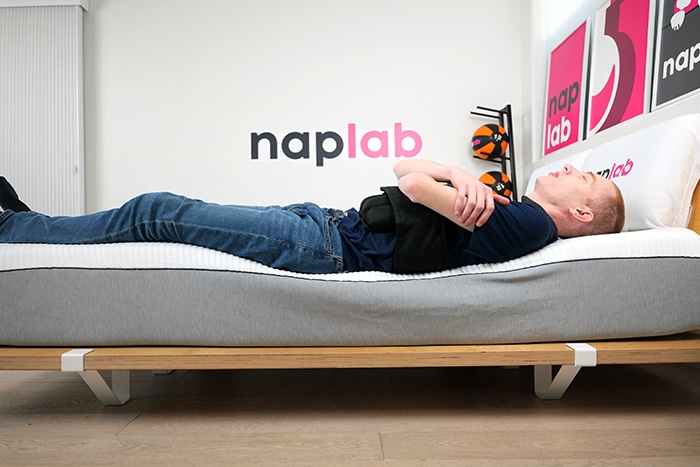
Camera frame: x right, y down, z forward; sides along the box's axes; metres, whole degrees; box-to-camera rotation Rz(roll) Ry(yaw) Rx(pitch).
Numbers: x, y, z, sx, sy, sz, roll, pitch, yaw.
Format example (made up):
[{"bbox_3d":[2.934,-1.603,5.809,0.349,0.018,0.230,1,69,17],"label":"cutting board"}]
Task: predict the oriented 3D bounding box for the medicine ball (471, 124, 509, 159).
[{"bbox_3d":[0.932,-0.605,3.090,0.233,0.233,0.233,0,-1,0],"label":"medicine ball"}]

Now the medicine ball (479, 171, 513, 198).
[{"bbox_3d":[0.957,-0.292,3.090,0.233,0.233,0.233,0,-1,0],"label":"medicine ball"}]

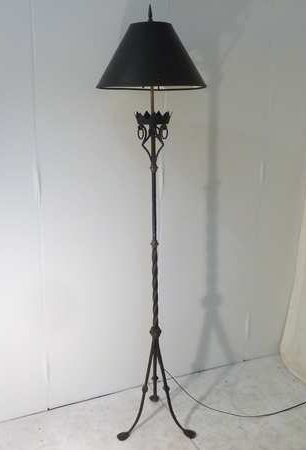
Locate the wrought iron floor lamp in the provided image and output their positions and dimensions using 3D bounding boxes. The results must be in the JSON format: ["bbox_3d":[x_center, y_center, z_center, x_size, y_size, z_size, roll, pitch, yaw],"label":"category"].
[{"bbox_3d":[0.008,0.067,1.803,0.413,1.780,0.413,-1,15,0],"label":"wrought iron floor lamp"}]

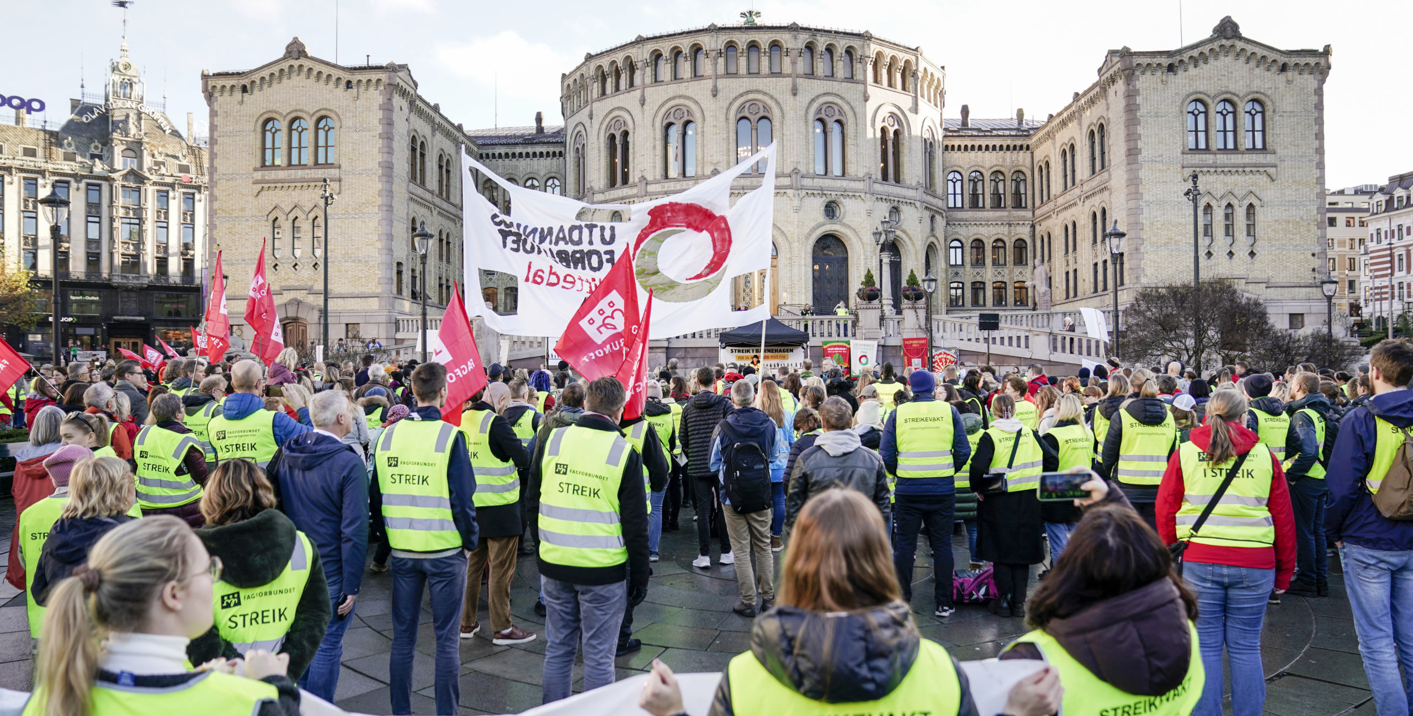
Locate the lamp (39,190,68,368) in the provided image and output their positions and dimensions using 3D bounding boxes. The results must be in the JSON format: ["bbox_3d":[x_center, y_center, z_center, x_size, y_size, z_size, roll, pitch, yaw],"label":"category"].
[{"bbox_3d":[-11.972,-0.571,17.241,0.600,5.200,0.600,-1,-1,0],"label":"lamp"}]

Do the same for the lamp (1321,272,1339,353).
[{"bbox_3d":[21.505,-0.489,32.444,0.600,5.000,0.600,-1,-1,0],"label":"lamp"}]

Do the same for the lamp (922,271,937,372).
[{"bbox_3d":[8.805,-0.867,36.941,0.600,5.200,0.600,-1,-1,0],"label":"lamp"}]

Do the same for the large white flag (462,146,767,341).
[{"bbox_3d":[-0.830,-1.077,8.800,2.920,1.820,0.300,-1,-1,4],"label":"large white flag"}]

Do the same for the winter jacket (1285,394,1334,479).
[{"bbox_3d":[4.803,0.619,7.500,0.500,0.710,0.340,0,-1,-35],"label":"winter jacket"}]

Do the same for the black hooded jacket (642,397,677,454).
[{"bbox_3d":[-0.498,0.781,9.391,0.500,0.780,0.340,-1,-1,5],"label":"black hooded jacket"}]

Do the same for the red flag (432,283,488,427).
[{"bbox_3d":[-1.631,-0.018,6.200,0.480,0.980,0.280,0,-1,10],"label":"red flag"}]

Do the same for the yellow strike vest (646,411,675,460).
[{"bbox_3d":[-0.506,0.776,8.900,0.430,0.570,0.290,0,-1,4],"label":"yellow strike vest"}]

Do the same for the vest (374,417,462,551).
[{"bbox_3d":[-1.401,0.623,4.593,0.480,0.660,0.280,-1,-1,20],"label":"vest"}]

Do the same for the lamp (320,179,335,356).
[{"bbox_3d":[-14.110,-2.234,35.000,0.500,8.700,0.500,0,-1,0],"label":"lamp"}]

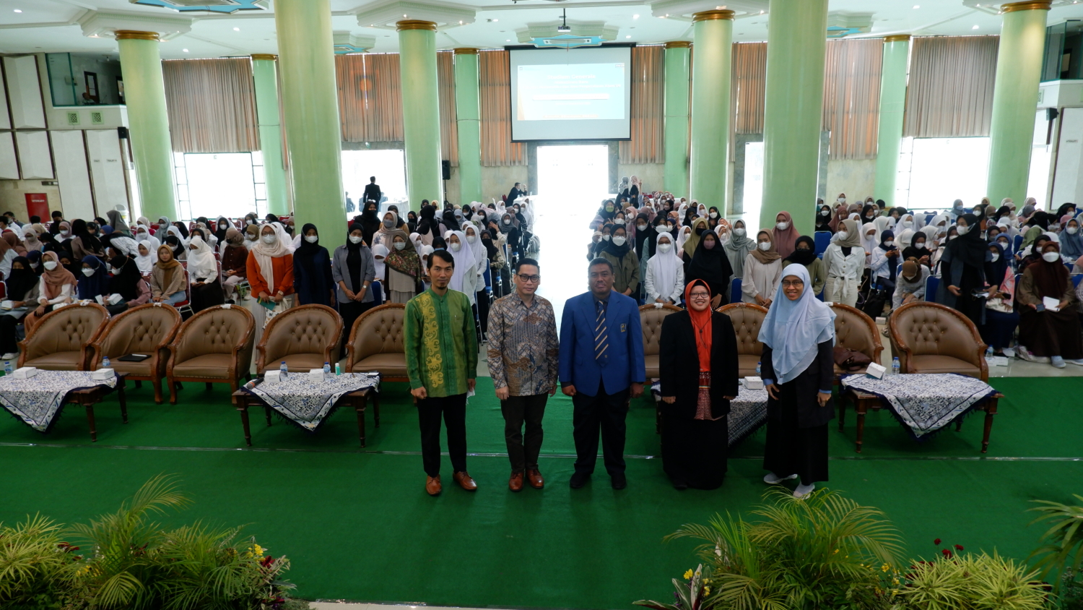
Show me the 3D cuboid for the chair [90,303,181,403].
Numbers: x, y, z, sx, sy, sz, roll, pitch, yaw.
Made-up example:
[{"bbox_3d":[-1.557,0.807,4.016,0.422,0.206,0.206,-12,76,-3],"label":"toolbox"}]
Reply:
[{"bbox_3d":[-4.166,0.494,6.952,0.770,0.900,0.710,0,11,6],"label":"chair"}]

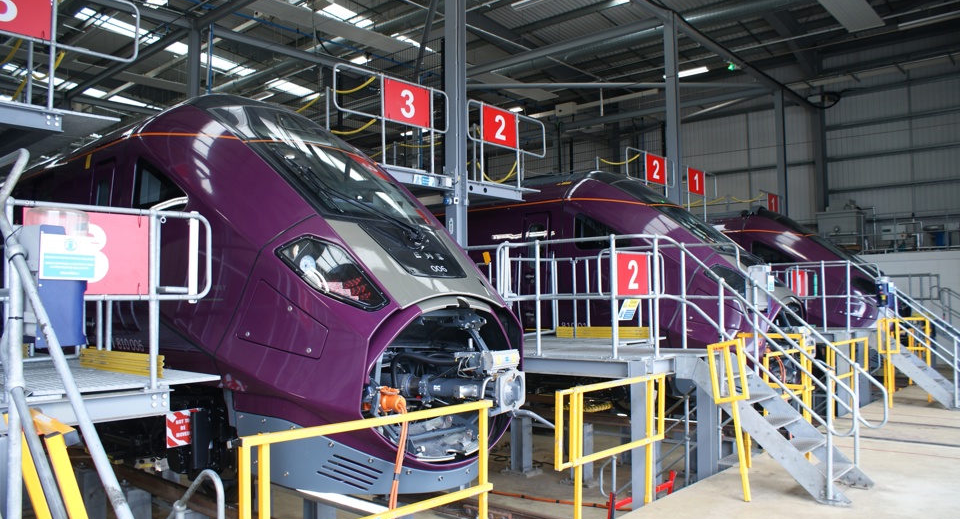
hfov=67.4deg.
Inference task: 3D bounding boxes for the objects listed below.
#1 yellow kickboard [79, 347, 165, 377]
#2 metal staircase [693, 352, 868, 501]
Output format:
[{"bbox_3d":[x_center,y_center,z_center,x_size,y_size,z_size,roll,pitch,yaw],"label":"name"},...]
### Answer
[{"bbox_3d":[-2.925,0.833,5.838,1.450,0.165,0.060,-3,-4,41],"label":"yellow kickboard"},{"bbox_3d":[2.937,1.585,7.082,1.480,1.210,0.790,-3,-4,41],"label":"metal staircase"}]

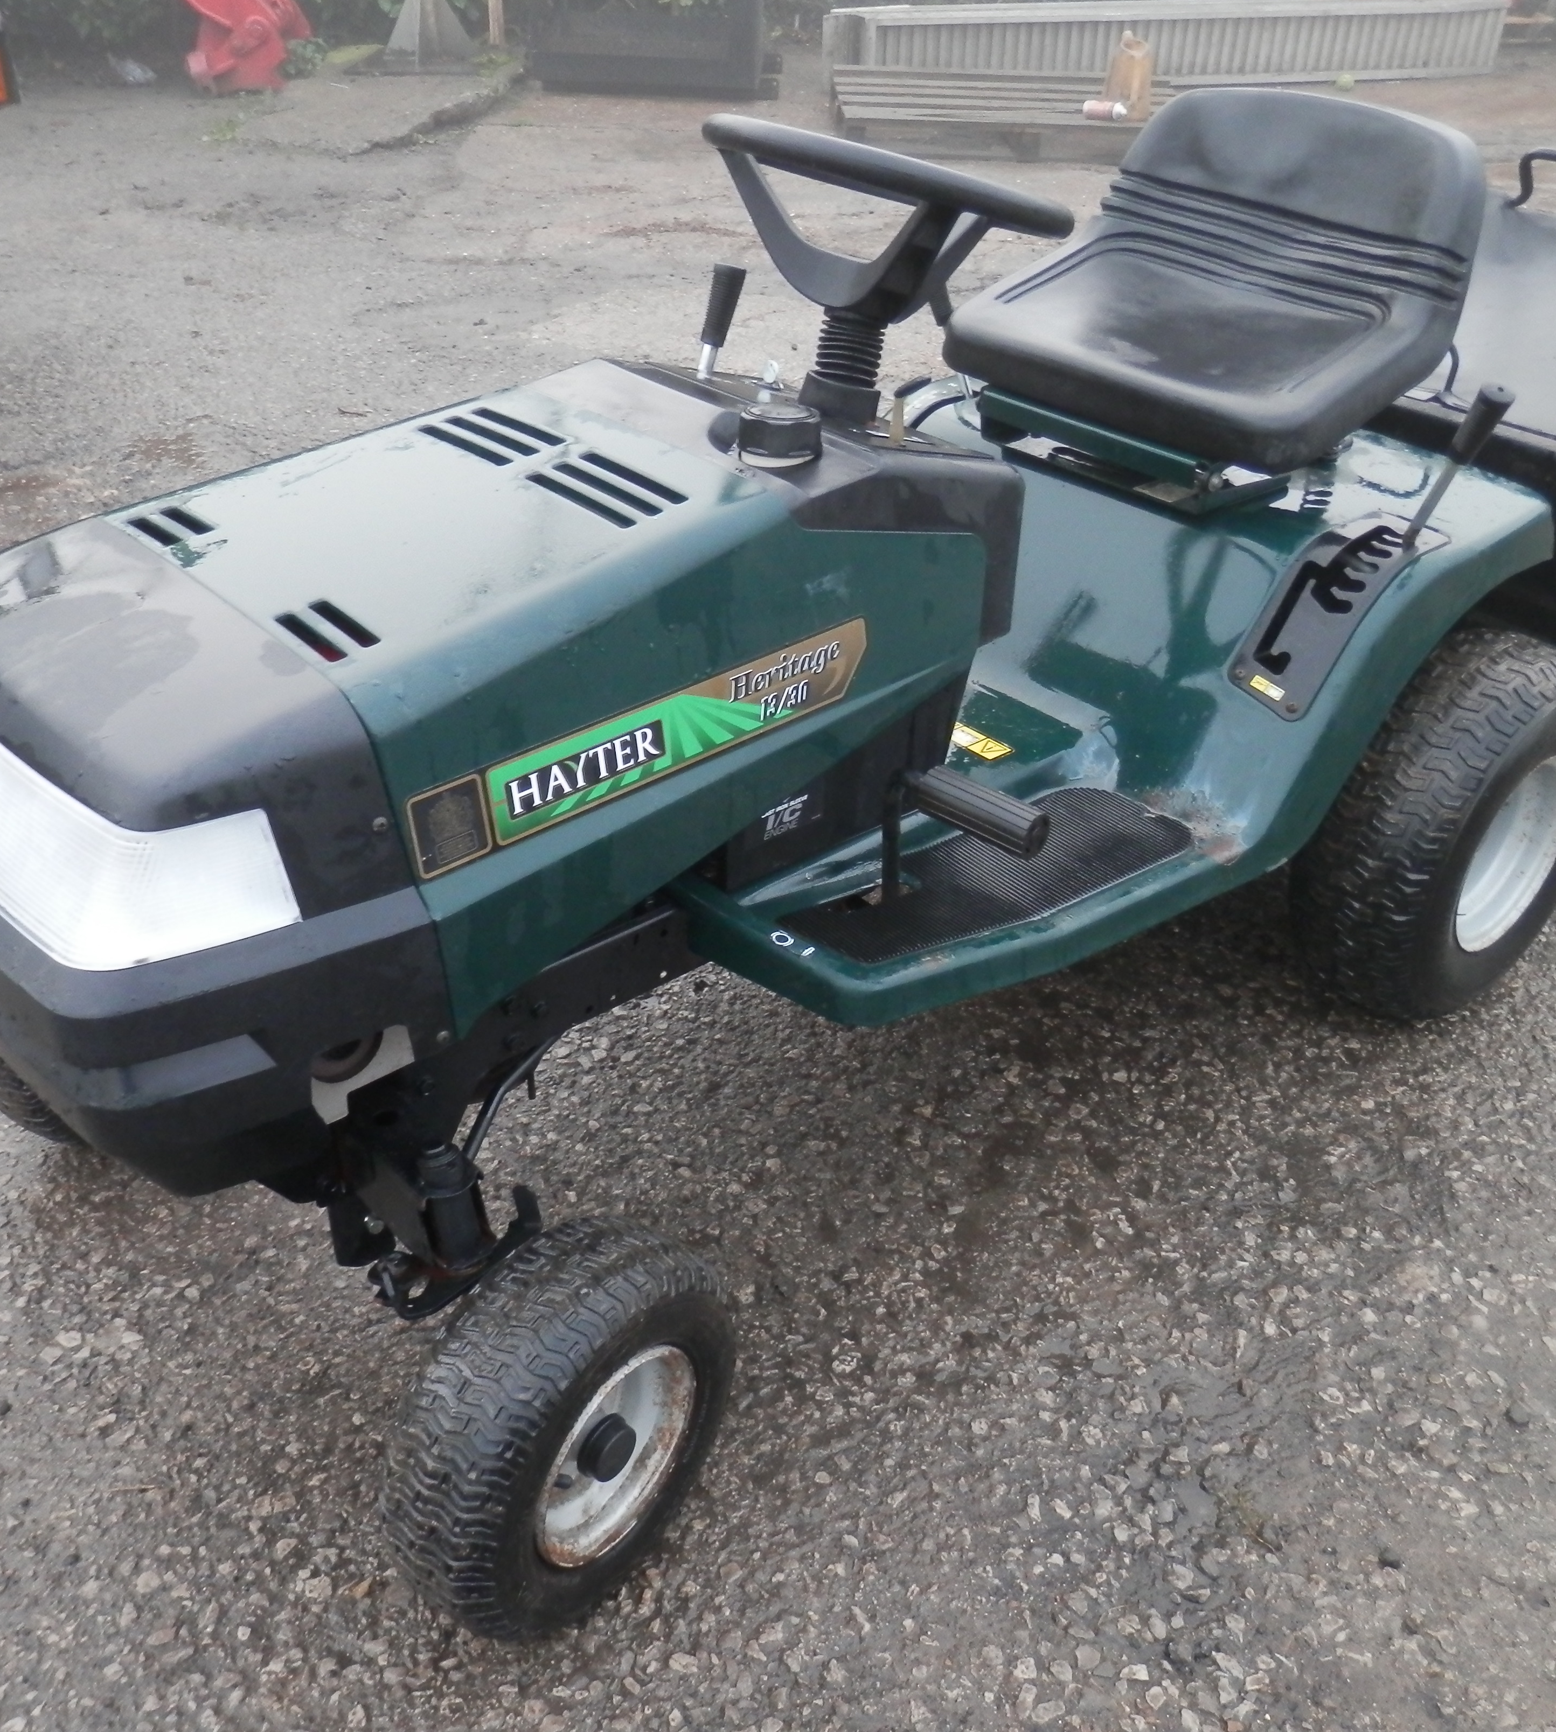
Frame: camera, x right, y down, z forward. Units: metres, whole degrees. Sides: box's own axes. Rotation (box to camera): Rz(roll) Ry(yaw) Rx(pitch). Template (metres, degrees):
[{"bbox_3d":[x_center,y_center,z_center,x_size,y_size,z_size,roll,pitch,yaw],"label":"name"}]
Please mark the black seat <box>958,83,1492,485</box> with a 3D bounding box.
[{"bbox_3d":[0.478,-0.664,1.836,0.380,0.307,0.474,-26,40,-33],"label":"black seat"}]

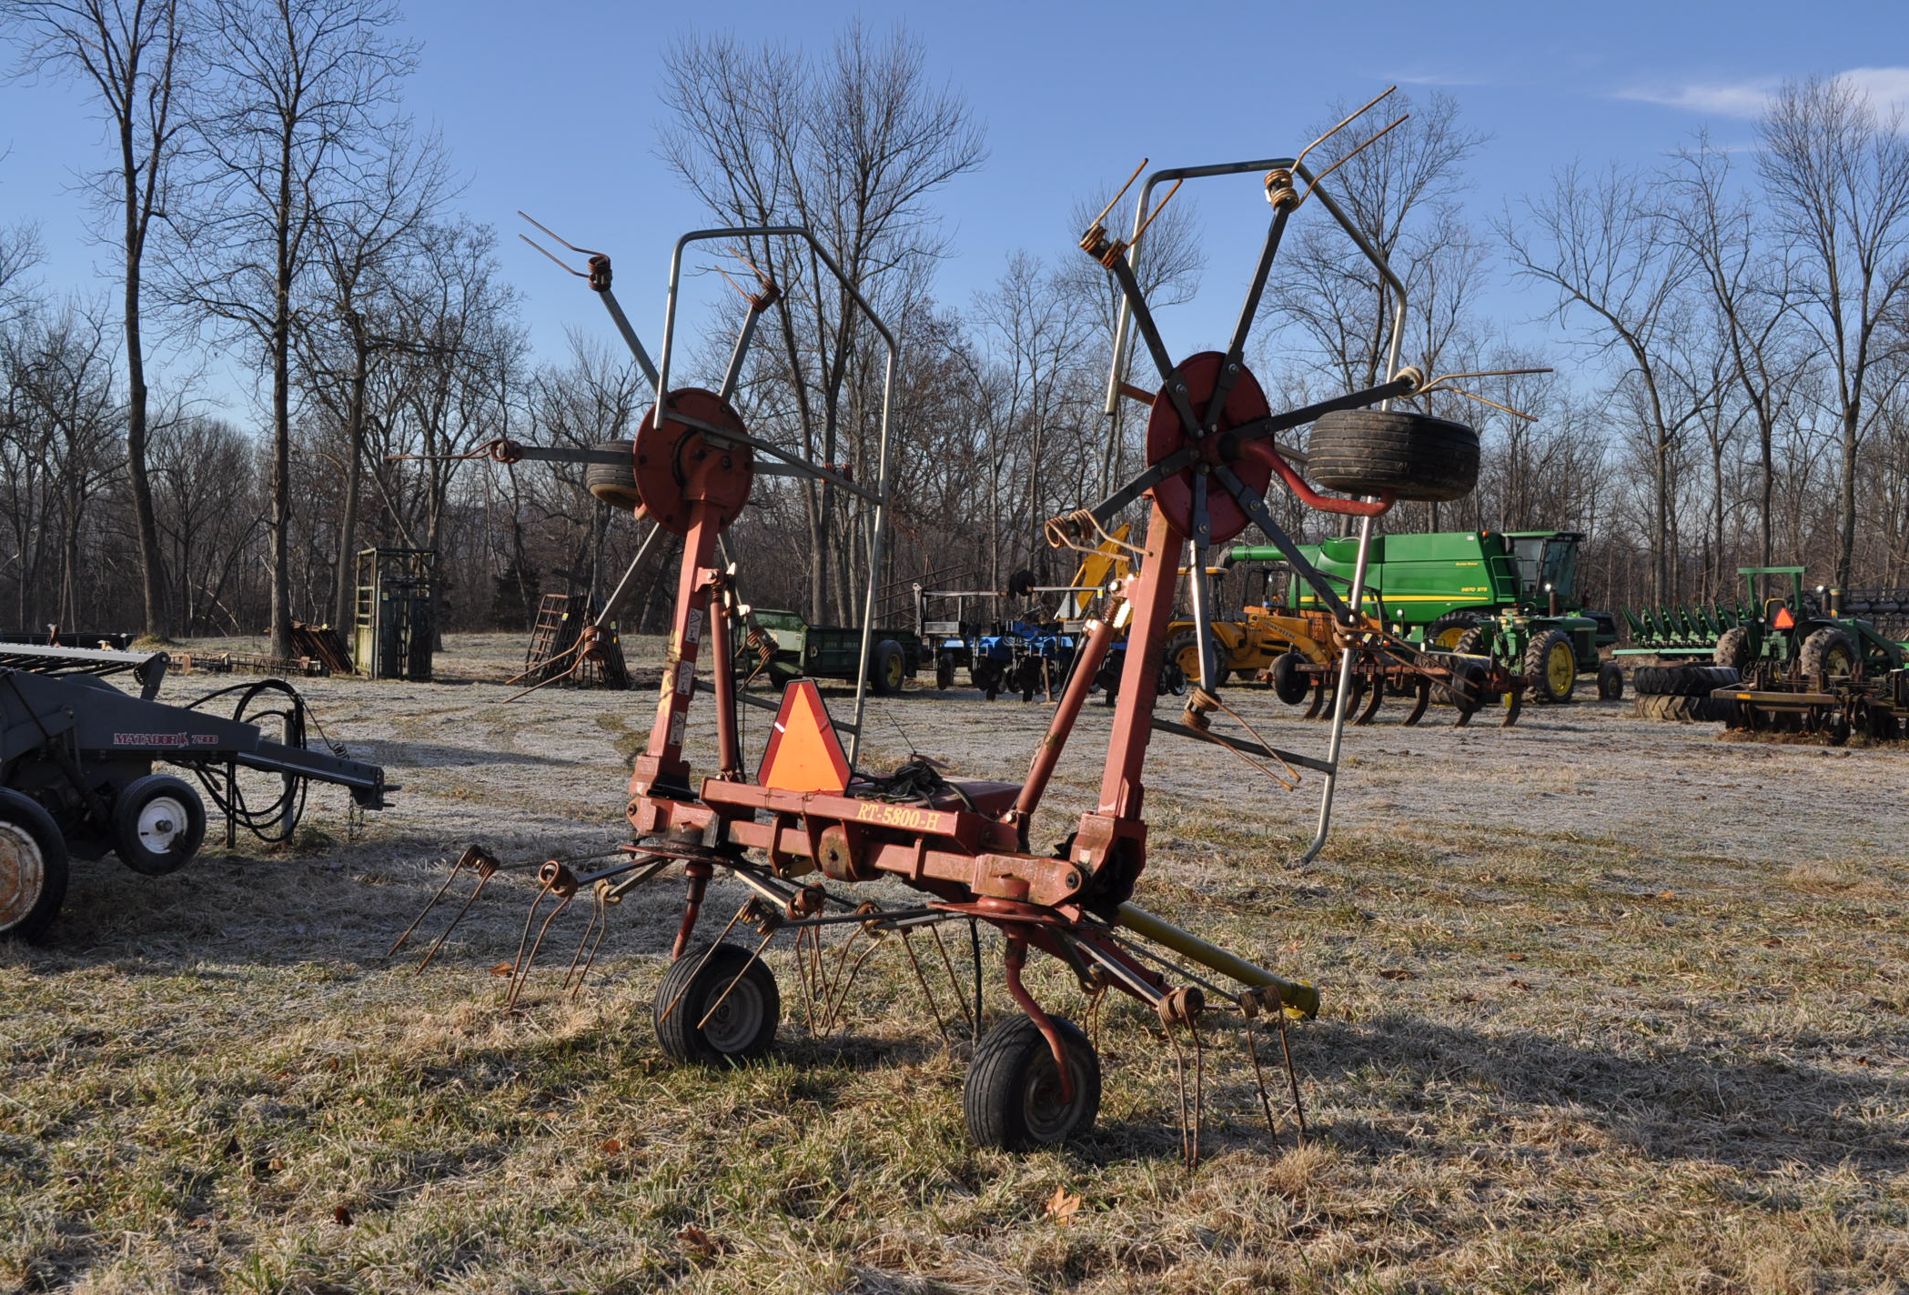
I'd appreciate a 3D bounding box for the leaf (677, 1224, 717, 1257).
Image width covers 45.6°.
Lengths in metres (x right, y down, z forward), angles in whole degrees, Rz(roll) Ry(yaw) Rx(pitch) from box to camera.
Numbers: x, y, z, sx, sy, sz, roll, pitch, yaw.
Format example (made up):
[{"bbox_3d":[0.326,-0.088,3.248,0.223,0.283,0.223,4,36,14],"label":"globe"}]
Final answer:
[{"bbox_3d":[-0.594,1.367,5.242,0.092,0.075,0.065,1,1,-6],"label":"leaf"}]

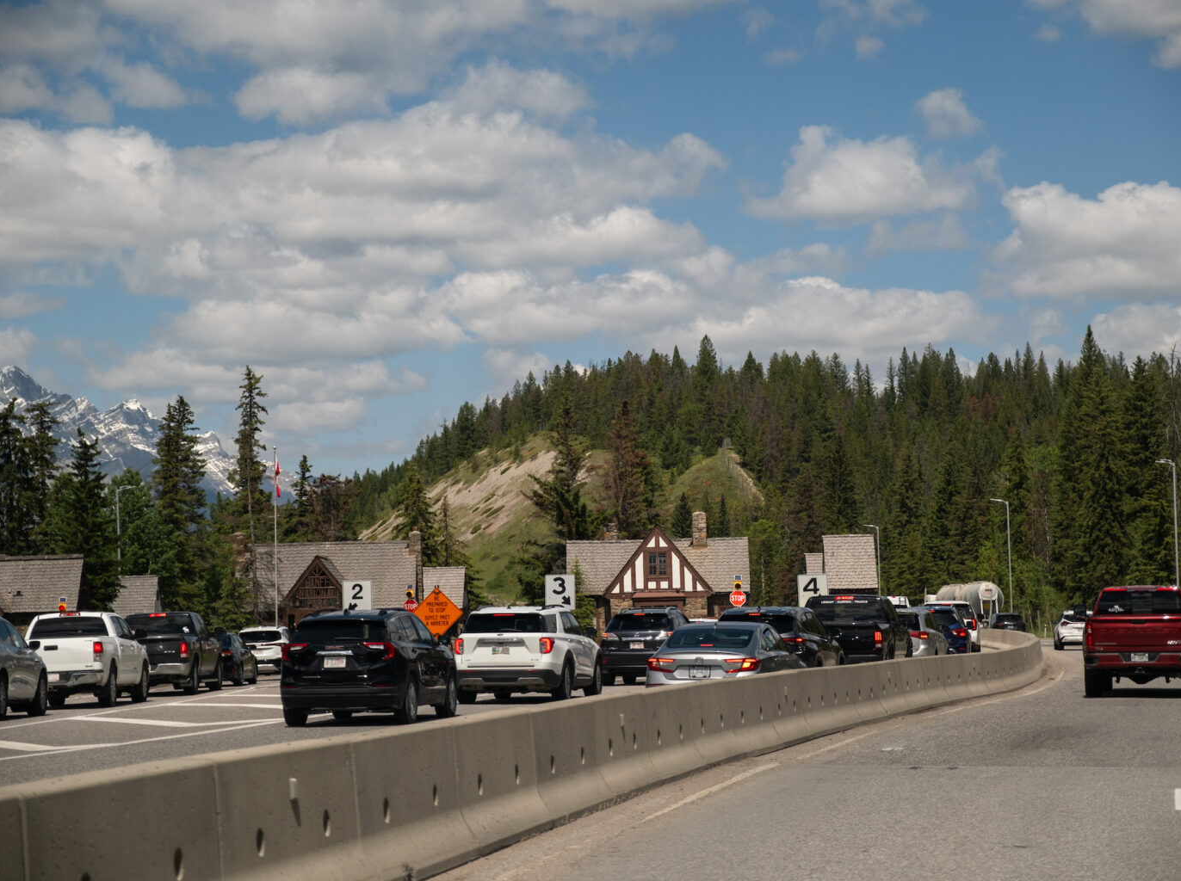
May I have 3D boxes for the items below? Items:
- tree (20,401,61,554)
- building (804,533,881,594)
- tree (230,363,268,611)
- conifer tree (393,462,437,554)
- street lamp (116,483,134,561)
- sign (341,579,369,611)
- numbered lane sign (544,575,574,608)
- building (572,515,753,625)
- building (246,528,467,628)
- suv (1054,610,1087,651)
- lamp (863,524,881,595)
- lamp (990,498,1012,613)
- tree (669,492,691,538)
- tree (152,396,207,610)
[{"bbox_3d":[-31.366,5.238,167.520,3.000,15.000,3.000,-1,-4,0],"label":"tree"},{"bbox_3d":[12.039,7.176,139.824,3.700,5.500,4.500,-1,-4,0],"label":"building"},{"bbox_3d":[-14.624,3.154,127.609,2.000,12.820,2.000,-1,-4,0],"label":"tree"},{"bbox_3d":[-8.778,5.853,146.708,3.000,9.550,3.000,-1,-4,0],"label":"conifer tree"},{"bbox_3d":[-23.706,6.646,149.729,1.100,8.880,0.300,-1,-4,6],"label":"street lamp"},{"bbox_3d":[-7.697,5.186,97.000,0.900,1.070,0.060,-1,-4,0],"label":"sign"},{"bbox_3d":[-0.944,4.550,88.000,0.900,1.040,0.060,-1,-4,6],"label":"numbered lane sign"},{"bbox_3d":[3.316,6.791,139.779,8.700,6.900,6.500,-1,-4,0],"label":"building"},{"bbox_3d":[-11.042,7.507,140.795,10.400,6.400,7.000,-1,-4,0],"label":"building"},{"bbox_3d":[20.666,8.068,124.633,1.820,1.650,4.400,-1,-4,5],"label":"suv"},{"bbox_3d":[22.552,11.091,234.734,1.200,8.730,0.300,-1,-4,-7],"label":"lamp"},{"bbox_3d":[26.467,8.198,189.729,1.200,8.860,0.300,-1,-4,-4],"label":"lamp"},{"bbox_3d":[5.212,7.159,164.736,2.400,8.650,2.400,-1,-4,0],"label":"tree"},{"bbox_3d":[-19.273,4.104,137.624,2.900,12.310,2.900,-1,-4,0],"label":"tree"}]

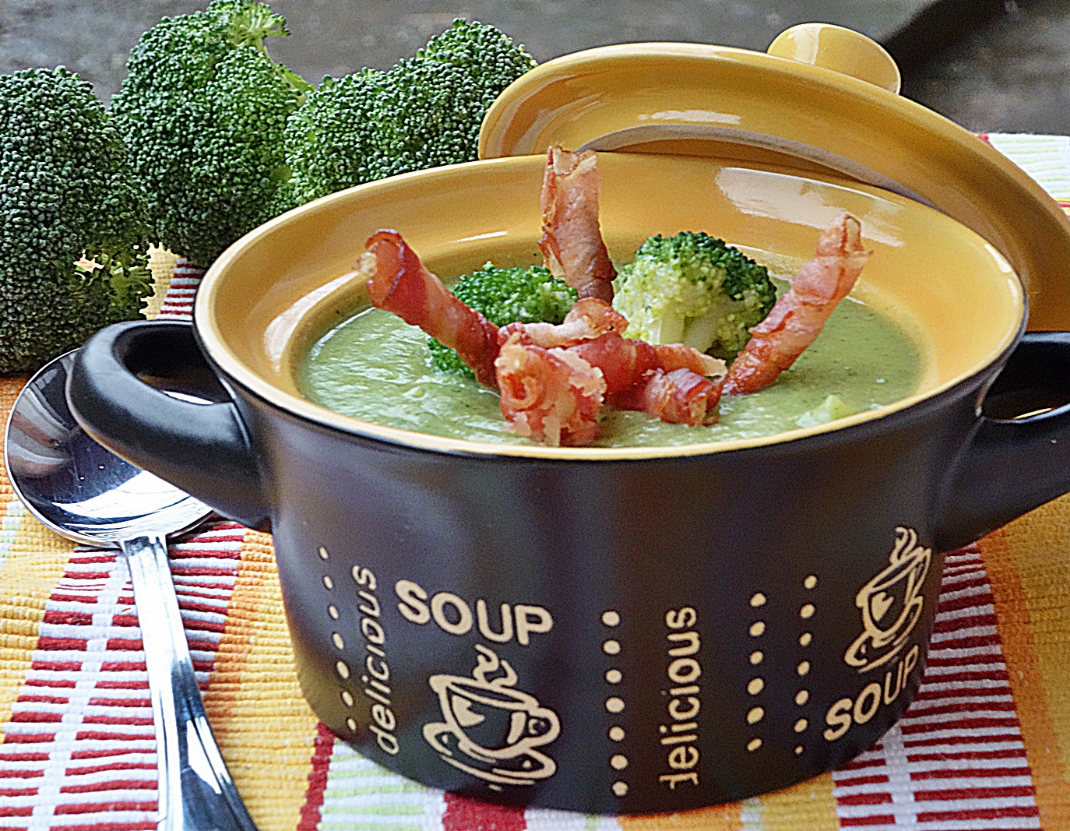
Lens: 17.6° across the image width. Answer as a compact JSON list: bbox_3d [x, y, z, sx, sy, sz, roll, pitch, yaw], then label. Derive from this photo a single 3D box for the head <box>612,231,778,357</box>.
[{"bbox_3d":[0.028,-0.021,0.596,0.028,0.023,0.025,-1,24,0],"label":"head"}]

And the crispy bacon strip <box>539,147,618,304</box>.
[{"bbox_3d":[0.009,-0.031,0.601,0.011,0.032,0.011,-9,-9,0],"label":"crispy bacon strip"}]

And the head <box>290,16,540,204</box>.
[{"bbox_3d":[-0.028,-0.066,0.791,0.060,0.051,0.053,-1,24,0],"label":"head"}]

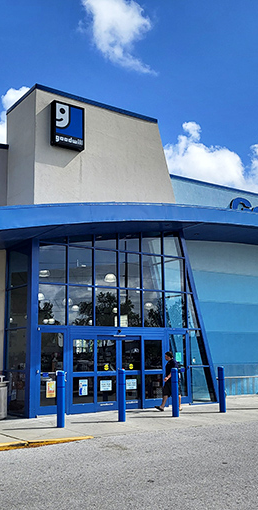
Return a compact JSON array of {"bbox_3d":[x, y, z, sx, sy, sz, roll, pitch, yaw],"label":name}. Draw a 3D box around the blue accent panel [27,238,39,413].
[{"bbox_3d":[-2.805,2.079,14.932,0.250,5.120,0.250,7,-14,-32],"label":"blue accent panel"}]

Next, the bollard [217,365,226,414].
[{"bbox_3d":[2.617,3.777,14.372,0.175,1.249,0.175,6,-13,-32],"label":"bollard"}]

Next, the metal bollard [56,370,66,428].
[{"bbox_3d":[-1.575,3.341,11.848,0.175,1.268,0.175,6,-13,-32],"label":"metal bollard"}]

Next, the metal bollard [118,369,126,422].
[{"bbox_3d":[-0.179,3.500,12.751,0.175,1.258,0.175,-1,-11,0],"label":"metal bollard"}]

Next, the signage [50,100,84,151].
[{"bbox_3d":[-1.890,-3.998,15.934,1.010,1.393,0.236,6,-13,-32],"label":"signage"}]

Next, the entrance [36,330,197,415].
[{"bbox_3d":[-0.173,3.678,16.319,6.000,2.460,0.300,7,-14,-32],"label":"entrance"}]

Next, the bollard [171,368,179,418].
[{"bbox_3d":[1.286,3.820,14.224,0.180,1.290,0.180,-1,-12,0],"label":"bollard"}]

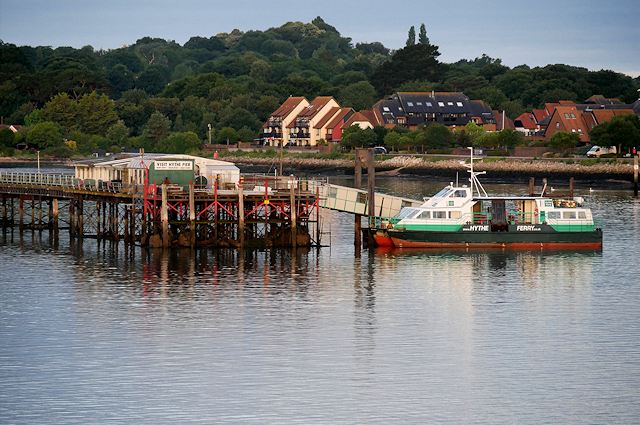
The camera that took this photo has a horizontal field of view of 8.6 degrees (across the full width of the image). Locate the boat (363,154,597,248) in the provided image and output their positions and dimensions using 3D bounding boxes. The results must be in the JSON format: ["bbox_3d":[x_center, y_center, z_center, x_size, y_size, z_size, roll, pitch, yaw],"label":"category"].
[{"bbox_3d":[15.302,-1.293,393.000,20.600,9.100,6.000,0,1,-18],"label":"boat"}]

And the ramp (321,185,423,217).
[{"bbox_3d":[4.814,-0.766,397.800,11.300,2.100,2.000,11,-2,-18],"label":"ramp"}]

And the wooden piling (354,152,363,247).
[{"bbox_3d":[3.612,-1.436,399.300,0.560,9.300,0.560,0,1,-18],"label":"wooden piling"}]

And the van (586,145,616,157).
[{"bbox_3d":[54.396,-11.638,820.000,5.400,2.300,2.000,0,1,-27],"label":"van"}]

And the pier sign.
[{"bbox_3d":[-14.096,-4.492,412.000,3.700,0.870,0.080,0,1,-15],"label":"pier sign"}]

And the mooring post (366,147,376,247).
[{"bbox_3d":[4.830,-1.387,396.000,0.580,9.300,0.580,0,1,-18],"label":"mooring post"}]

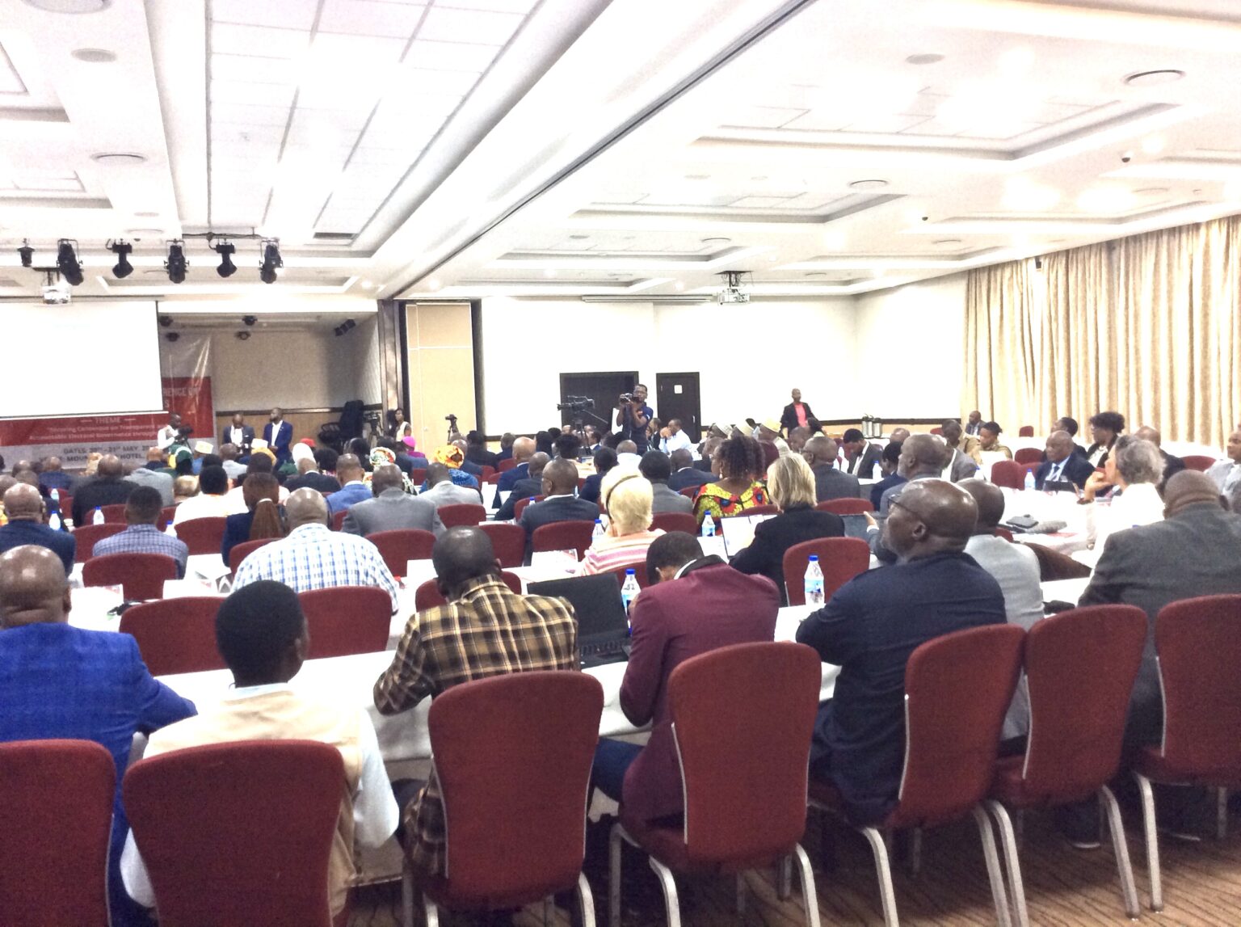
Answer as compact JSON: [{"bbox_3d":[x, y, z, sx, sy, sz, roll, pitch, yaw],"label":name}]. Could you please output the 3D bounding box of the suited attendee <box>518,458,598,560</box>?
[{"bbox_3d":[-0.336,0.597,7.069,0.540,1.270,0.800,-3,3,-27],"label":"suited attendee"}]

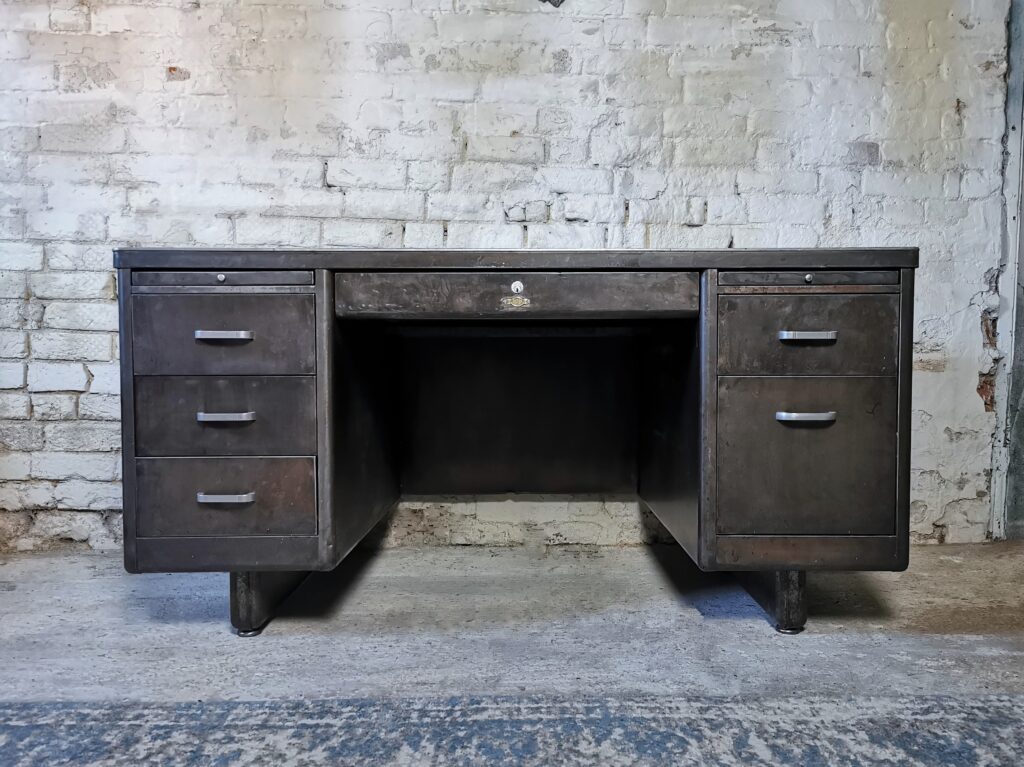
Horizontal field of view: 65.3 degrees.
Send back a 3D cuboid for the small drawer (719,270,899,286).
[{"bbox_3d":[0.566,-0.204,1.696,0.342,0.029,0.360,0,1,1],"label":"small drawer"}]

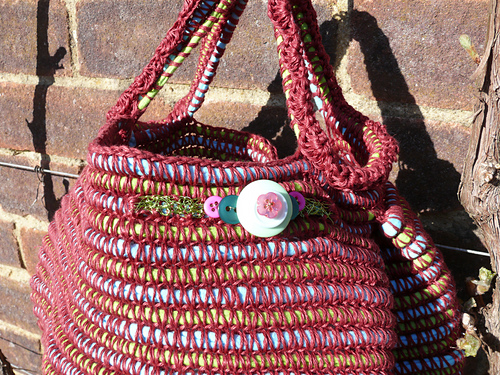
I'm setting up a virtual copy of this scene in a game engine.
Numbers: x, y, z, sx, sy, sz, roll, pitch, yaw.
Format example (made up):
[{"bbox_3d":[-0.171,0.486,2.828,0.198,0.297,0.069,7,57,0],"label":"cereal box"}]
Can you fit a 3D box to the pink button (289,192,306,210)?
[{"bbox_3d":[0.026,0.008,0.290,0.011,0.011,0.003,-9,6,-19],"label":"pink button"}]

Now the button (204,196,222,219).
[{"bbox_3d":[-0.019,0.011,0.272,0.012,0.012,0.003,-3,4,-3],"label":"button"}]

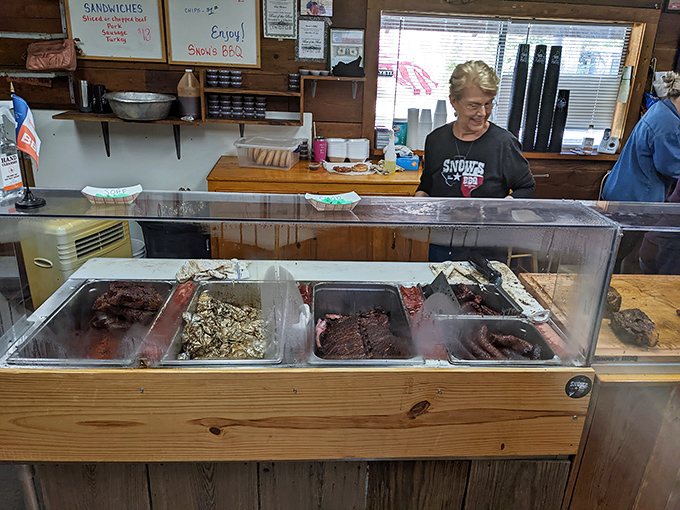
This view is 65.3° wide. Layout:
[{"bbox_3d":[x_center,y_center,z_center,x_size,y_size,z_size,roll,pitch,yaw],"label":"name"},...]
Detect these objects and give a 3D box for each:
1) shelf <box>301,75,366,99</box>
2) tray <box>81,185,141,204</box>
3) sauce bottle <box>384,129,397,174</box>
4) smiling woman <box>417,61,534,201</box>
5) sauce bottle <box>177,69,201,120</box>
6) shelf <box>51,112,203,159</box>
[{"bbox_3d":[-0.038,-1.058,3.362,0.405,0.137,0.170,2,21,0],"label":"shelf"},{"bbox_3d":[-0.591,-0.154,1.393,0.150,0.045,0.100,2,21,0],"label":"tray"},{"bbox_3d":[0.314,-0.637,3.248,0.071,0.262,0.071,2,21,-1],"label":"sauce bottle"},{"bbox_3d":[0.590,-0.023,2.394,0.530,1.600,0.360,5,22,8],"label":"smiling woman"},{"bbox_3d":[-0.923,-0.990,3.260,0.150,0.295,0.150,1,21,-3],"label":"sauce bottle"},{"bbox_3d":[-1.280,-0.736,3.367,0.870,0.290,0.300,2,21,0],"label":"shelf"}]

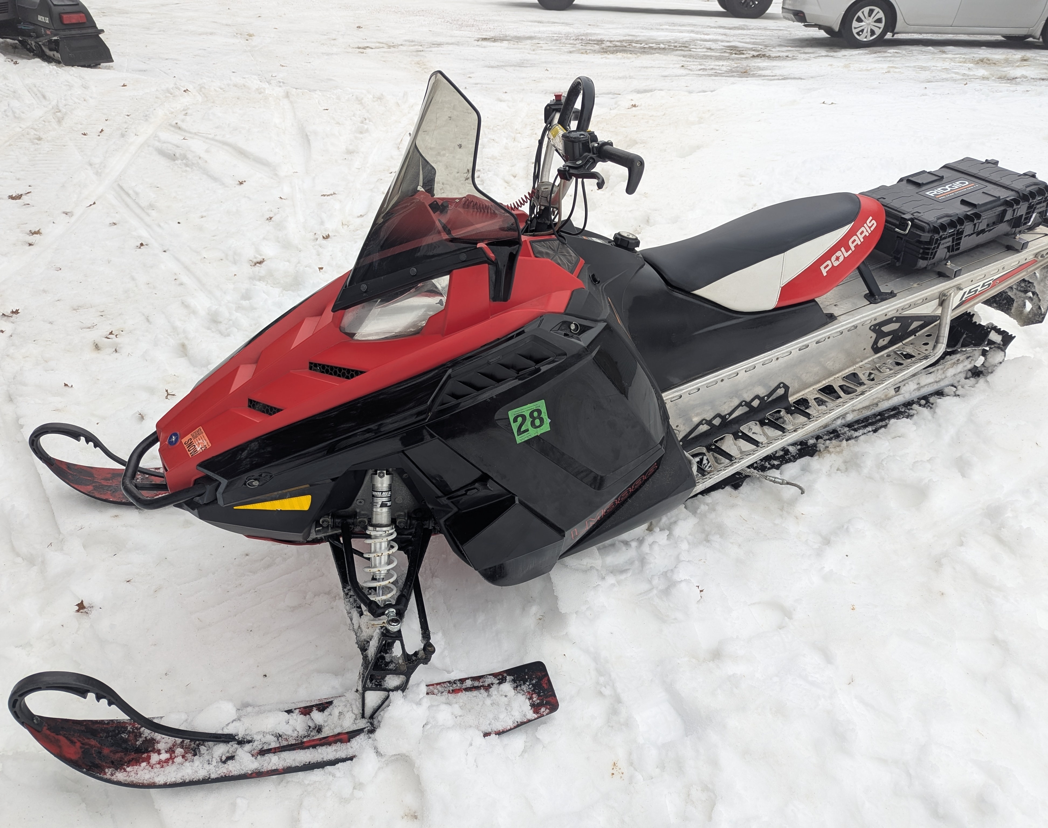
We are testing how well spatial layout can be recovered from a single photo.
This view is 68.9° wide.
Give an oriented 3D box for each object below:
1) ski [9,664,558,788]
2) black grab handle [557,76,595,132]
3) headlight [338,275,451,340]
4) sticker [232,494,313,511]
[{"bbox_3d":[-0.512,0.638,1.778,1.170,0.300,0.165,-5,35,-8],"label":"ski"},{"bbox_3d":[0.119,-0.702,1.749,0.035,0.125,0.130,5,32,-18],"label":"black grab handle"},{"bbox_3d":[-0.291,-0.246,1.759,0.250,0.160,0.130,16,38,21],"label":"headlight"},{"bbox_3d":[-0.587,0.215,1.791,0.176,0.045,0.005,-4,35,-7],"label":"sticker"}]

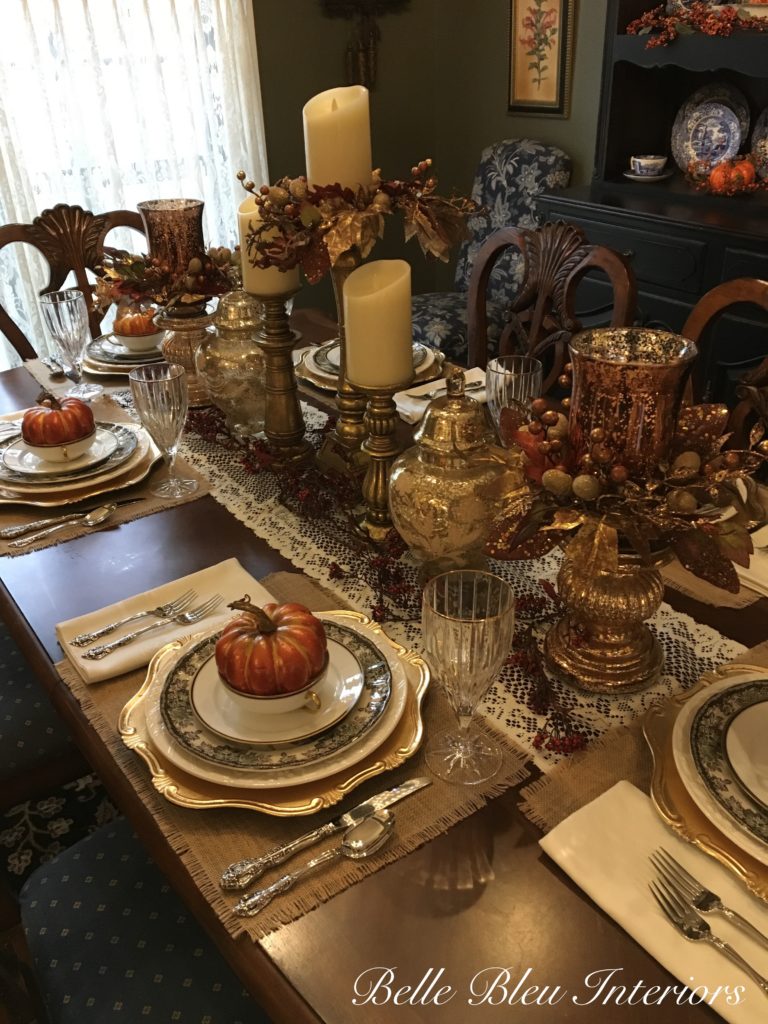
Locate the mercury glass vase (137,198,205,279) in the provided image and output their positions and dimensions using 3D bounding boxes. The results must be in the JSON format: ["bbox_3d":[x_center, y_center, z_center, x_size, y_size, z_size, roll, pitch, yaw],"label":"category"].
[{"bbox_3d":[-0.384,-0.469,1.592,0.122,0.192,0.122,-1,30,1],"label":"mercury glass vase"}]

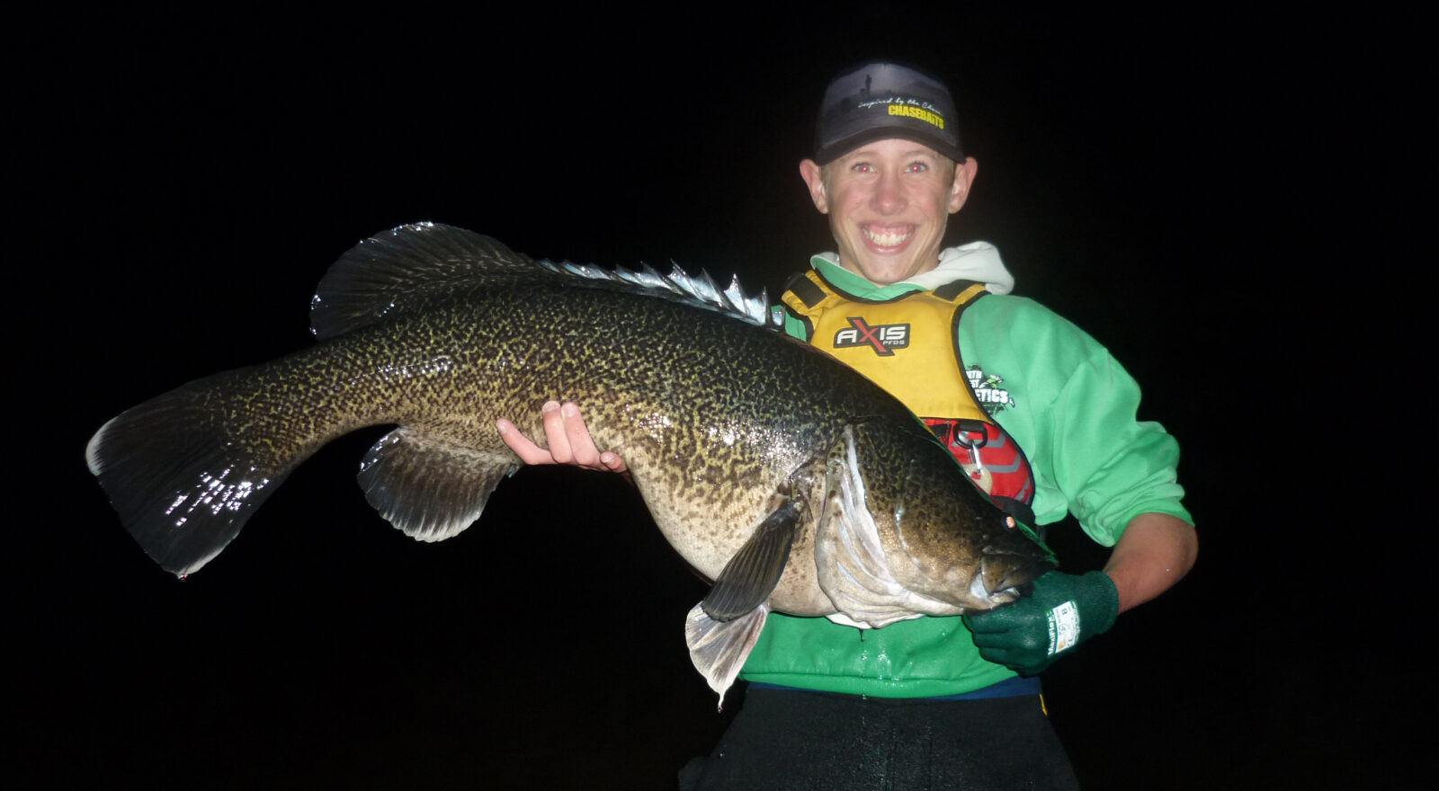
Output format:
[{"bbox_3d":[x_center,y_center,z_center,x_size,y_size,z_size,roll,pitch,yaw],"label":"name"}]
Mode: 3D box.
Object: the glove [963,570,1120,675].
[{"bbox_3d":[0.314,0.219,1.330,0.148,0.095,0.095,-2,4,-25],"label":"glove"}]

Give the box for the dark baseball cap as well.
[{"bbox_3d":[0.192,-0.319,1.555,0.168,0.128,0.250,0,4,7],"label":"dark baseball cap"}]

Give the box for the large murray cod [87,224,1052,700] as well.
[{"bbox_3d":[-0.100,0.064,1.220,0.850,0.360,0.220,14,-1,-11],"label":"large murray cod"}]

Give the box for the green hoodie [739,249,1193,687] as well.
[{"bbox_3d":[0.235,0.075,1.560,0.560,0.490,0.350,0,4,6],"label":"green hoodie"}]

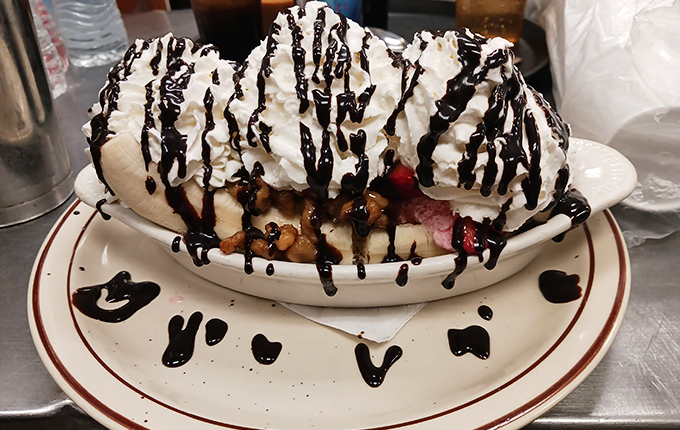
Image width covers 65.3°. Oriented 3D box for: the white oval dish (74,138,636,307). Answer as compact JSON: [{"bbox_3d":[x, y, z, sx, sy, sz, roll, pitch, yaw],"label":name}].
[{"bbox_3d":[0.004,-0.002,0.250,0.255,0.036,0.127,0,35,4],"label":"white oval dish"}]

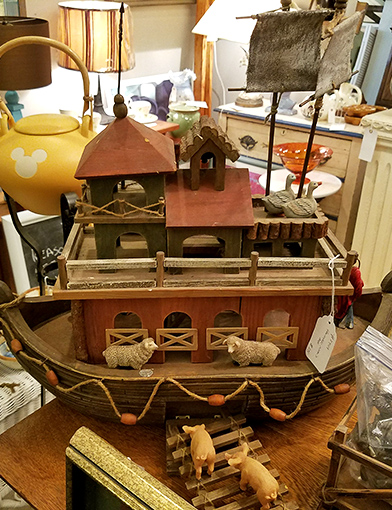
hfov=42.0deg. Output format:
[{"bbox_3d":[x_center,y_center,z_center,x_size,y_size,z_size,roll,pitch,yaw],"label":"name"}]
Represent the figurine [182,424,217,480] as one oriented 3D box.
[{"bbox_3d":[0.005,0.261,0.693,0.037,0.050,0.070,-3,28,-9],"label":"figurine"}]

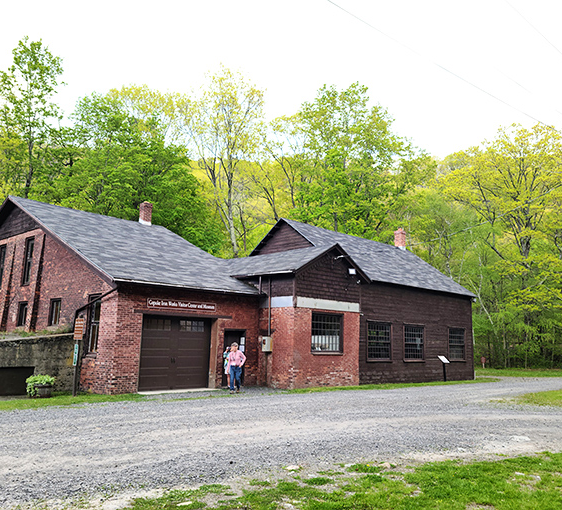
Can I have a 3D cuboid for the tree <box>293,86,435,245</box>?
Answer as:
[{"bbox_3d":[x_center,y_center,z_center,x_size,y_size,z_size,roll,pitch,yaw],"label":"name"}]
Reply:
[{"bbox_3d":[5.965,-2.770,40.944,10.920,21.440,10.380,2,-9,0],"label":"tree"}]

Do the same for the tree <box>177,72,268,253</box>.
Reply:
[{"bbox_3d":[-4.625,-3.813,41.058,6.660,21.930,6.330,2,-9,0],"label":"tree"}]

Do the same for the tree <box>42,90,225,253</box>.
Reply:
[{"bbox_3d":[-10.397,-2.816,37.840,12.820,18.040,12.180,2,-9,0],"label":"tree"}]

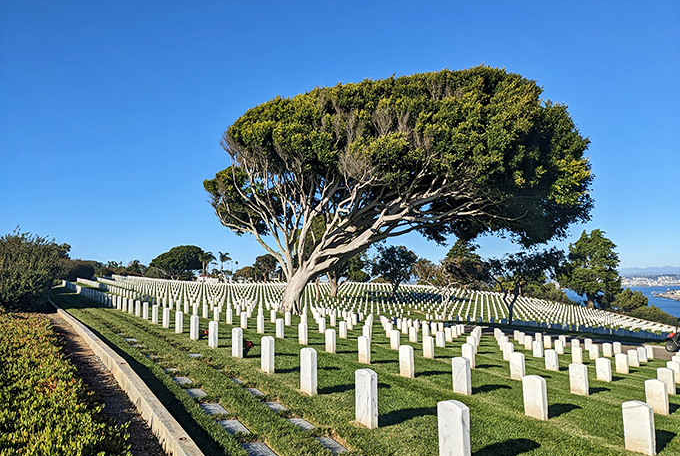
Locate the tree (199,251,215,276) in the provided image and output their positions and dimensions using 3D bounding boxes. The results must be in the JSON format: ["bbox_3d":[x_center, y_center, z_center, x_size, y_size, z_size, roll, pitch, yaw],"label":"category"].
[{"bbox_3d":[-40.121,11.614,160.000,4.713,9.006,4.713,-1,-6,0],"label":"tree"}]

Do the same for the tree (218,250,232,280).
[{"bbox_3d":[-34.972,11.835,162.000,4.188,9.270,4.188,-1,-6,0],"label":"tree"}]

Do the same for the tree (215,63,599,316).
[{"bbox_3d":[3.529,-2.247,32.000,23.409,14.979,16.500,-1,-6,0],"label":"tree"}]

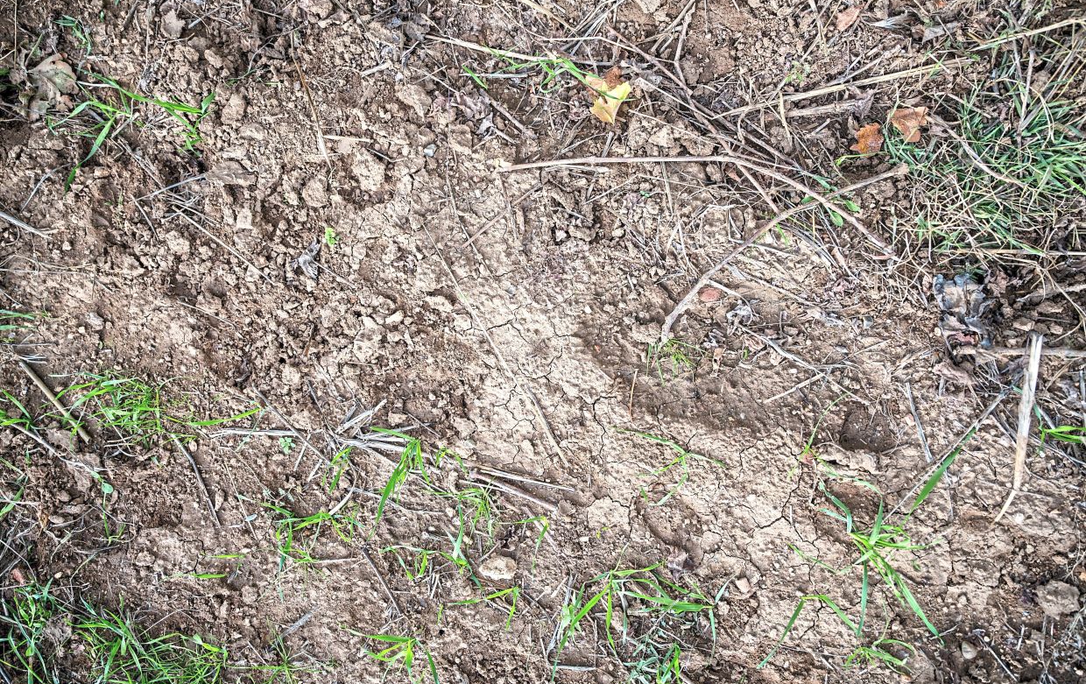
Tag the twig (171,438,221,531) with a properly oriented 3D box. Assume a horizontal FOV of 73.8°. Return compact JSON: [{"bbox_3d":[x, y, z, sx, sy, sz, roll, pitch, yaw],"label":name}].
[{"bbox_3d":[-0.525,0.212,1.104,0.018,0.012,0.160,-31,81,-5],"label":"twig"}]

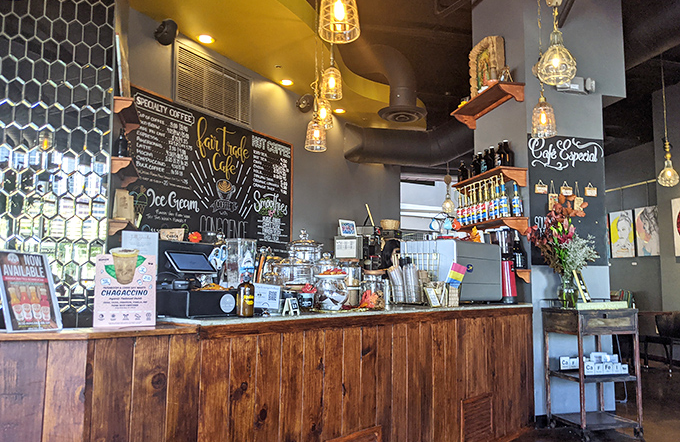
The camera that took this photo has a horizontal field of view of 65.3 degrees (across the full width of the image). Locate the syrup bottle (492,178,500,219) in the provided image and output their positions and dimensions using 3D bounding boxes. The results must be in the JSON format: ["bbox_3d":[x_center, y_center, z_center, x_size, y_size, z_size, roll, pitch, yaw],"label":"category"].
[{"bbox_3d":[1.411,-0.196,4.776,0.080,0.375,0.080,4,-7,-29],"label":"syrup bottle"}]

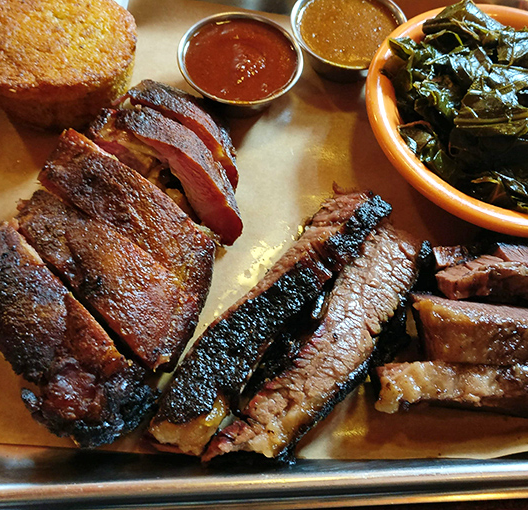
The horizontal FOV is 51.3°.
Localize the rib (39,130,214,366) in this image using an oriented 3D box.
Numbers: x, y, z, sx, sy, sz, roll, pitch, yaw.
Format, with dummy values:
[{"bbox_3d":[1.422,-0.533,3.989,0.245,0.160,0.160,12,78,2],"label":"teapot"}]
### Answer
[{"bbox_3d":[-0.062,-0.003,0.245,0.095,0.035,0.053,41,69,15],"label":"rib"}]

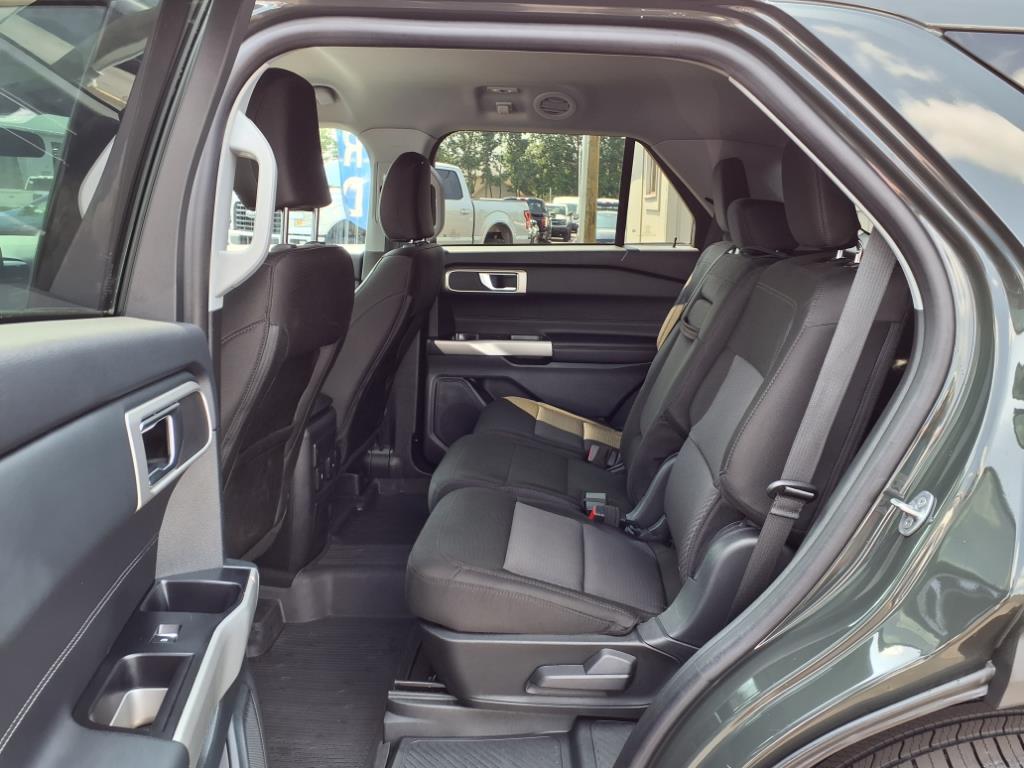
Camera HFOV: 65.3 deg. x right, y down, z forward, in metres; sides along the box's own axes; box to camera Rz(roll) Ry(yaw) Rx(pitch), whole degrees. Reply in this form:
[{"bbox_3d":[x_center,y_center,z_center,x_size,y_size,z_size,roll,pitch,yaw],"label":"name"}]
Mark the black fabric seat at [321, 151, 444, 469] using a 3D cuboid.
[{"bbox_3d":[-0.578,-0.175,2.256,0.800,0.970,0.520,1,12,5],"label":"black fabric seat"}]

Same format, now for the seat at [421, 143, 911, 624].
[{"bbox_3d":[0.247,-0.123,1.805,0.820,0.820,1.320,1,12,5],"label":"seat"}]

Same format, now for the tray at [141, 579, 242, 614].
[{"bbox_3d":[-0.350,0.253,0.885,0.095,0.050,0.080,-1,12,-7],"label":"tray"}]

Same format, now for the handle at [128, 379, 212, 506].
[{"bbox_3d":[-0.334,0.049,0.771,0.035,0.080,0.240,-1,7,-7],"label":"handle"}]

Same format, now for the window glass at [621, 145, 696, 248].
[{"bbox_3d":[0.467,-0.605,2.529,0.235,0.330,0.020,1,24,5],"label":"window glass"}]

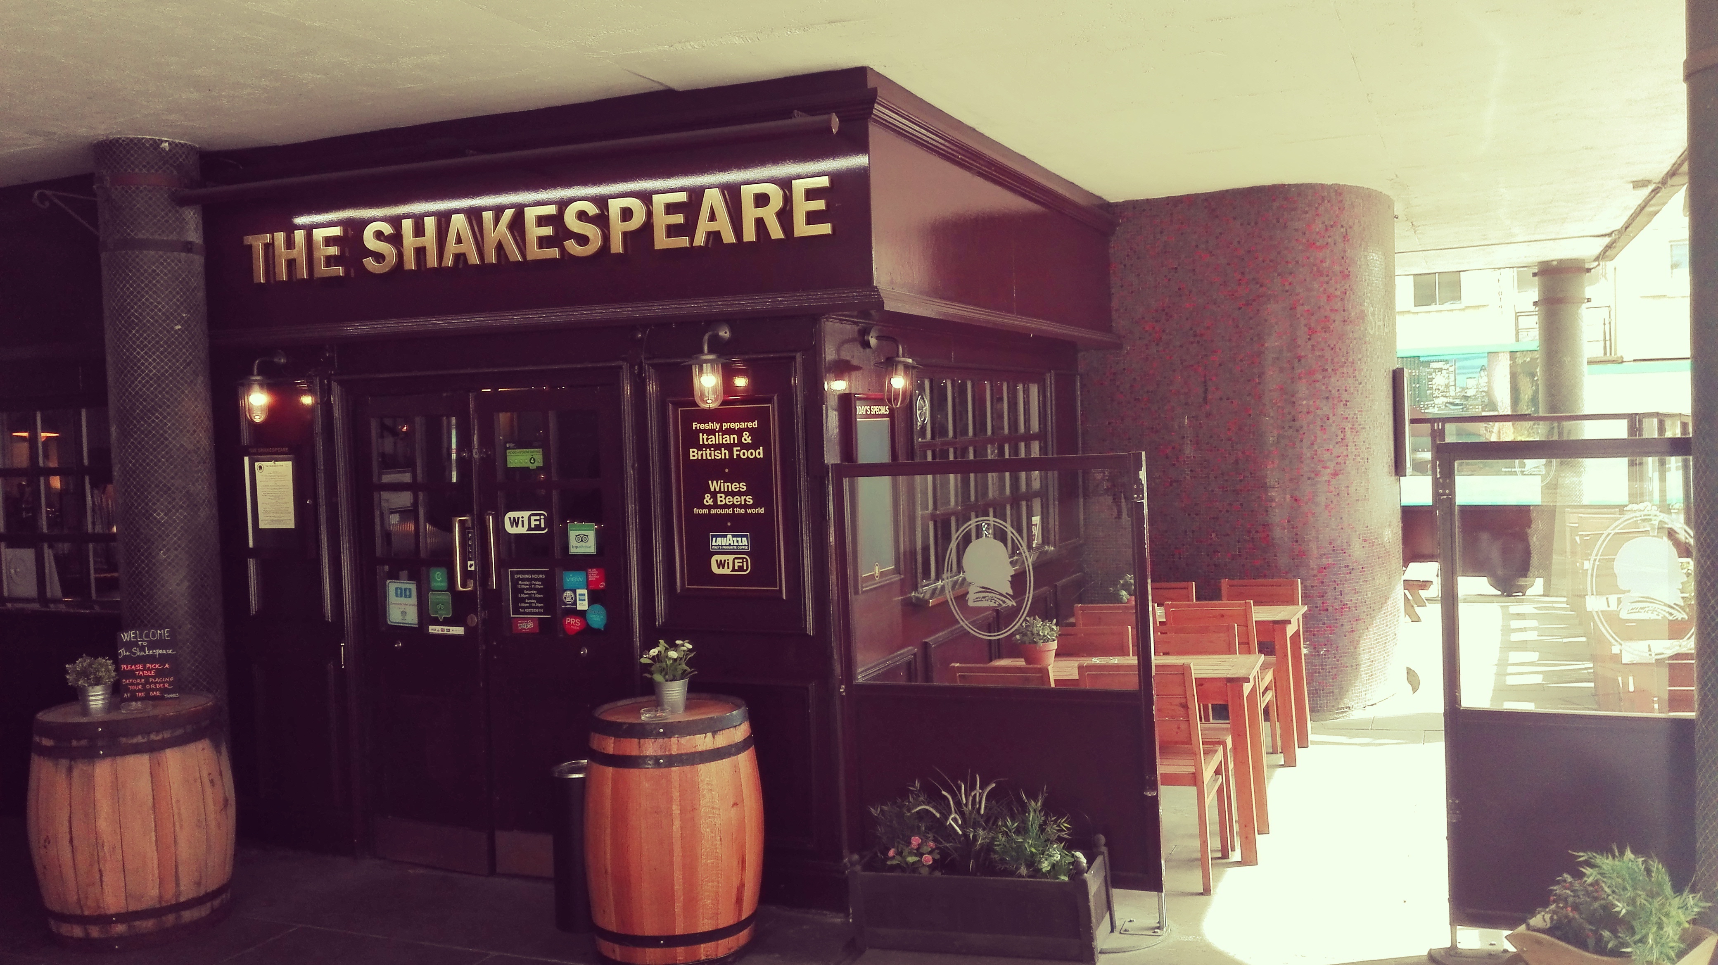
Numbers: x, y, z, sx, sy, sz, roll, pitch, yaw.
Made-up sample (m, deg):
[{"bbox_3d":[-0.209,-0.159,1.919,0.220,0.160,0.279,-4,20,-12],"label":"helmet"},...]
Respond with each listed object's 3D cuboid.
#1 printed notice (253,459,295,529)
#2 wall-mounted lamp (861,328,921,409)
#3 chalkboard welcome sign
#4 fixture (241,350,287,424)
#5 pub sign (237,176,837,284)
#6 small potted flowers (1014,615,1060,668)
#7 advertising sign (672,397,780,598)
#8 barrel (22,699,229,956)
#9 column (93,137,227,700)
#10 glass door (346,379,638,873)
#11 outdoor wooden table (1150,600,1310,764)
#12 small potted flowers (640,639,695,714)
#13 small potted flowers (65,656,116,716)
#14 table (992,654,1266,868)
[{"bbox_3d":[-2.576,0.059,5.431,0.208,0.297,0.015,-1,3,18],"label":"printed notice"},{"bbox_3d":[0.142,-0.452,4.872,0.205,0.319,0.181,-1,3,26],"label":"wall-mounted lamp"},{"bbox_3d":[-2.830,0.733,4.906,0.215,0.275,0.030,-2,-4,-8],"label":"chalkboard welcome sign"},{"bbox_3d":[-2.647,-0.422,5.441,0.175,0.320,0.235,-2,2,20],"label":"fixture"},{"bbox_3d":[-1.287,-0.923,4.593,2.534,0.198,0.040,-1,3,18],"label":"pub sign"},{"bbox_3d":[0.800,0.716,5.520,0.195,0.235,0.195,-2,2,0],"label":"small potted flowers"},{"bbox_3d":[-0.502,0.057,4.687,0.432,0.731,0.030,-1,3,18],"label":"advertising sign"},{"bbox_3d":[-2.793,1.283,4.747,0.691,0.845,0.691,-2,2,0],"label":"barrel"},{"bbox_3d":[-2.949,0.139,5.243,0.380,3.112,0.380,-2,2,0],"label":"column"},{"bbox_3d":[-1.513,0.612,5.134,1.310,2.070,0.070,-1,3,18],"label":"glass door"},{"bbox_3d":[1.835,1.114,6.806,1.220,0.765,0.570,-5,0,28],"label":"outdoor wooden table"},{"bbox_3d":[-0.701,0.706,4.503,0.188,0.267,0.188,-2,3,0],"label":"small potted flowers"},{"bbox_3d":[-2.924,0.771,4.689,0.170,0.220,0.170,-2,2,0],"label":"small potted flowers"},{"bbox_3d":[1.130,1.170,5.330,1.190,0.745,0.570,-4,0,24],"label":"table"}]

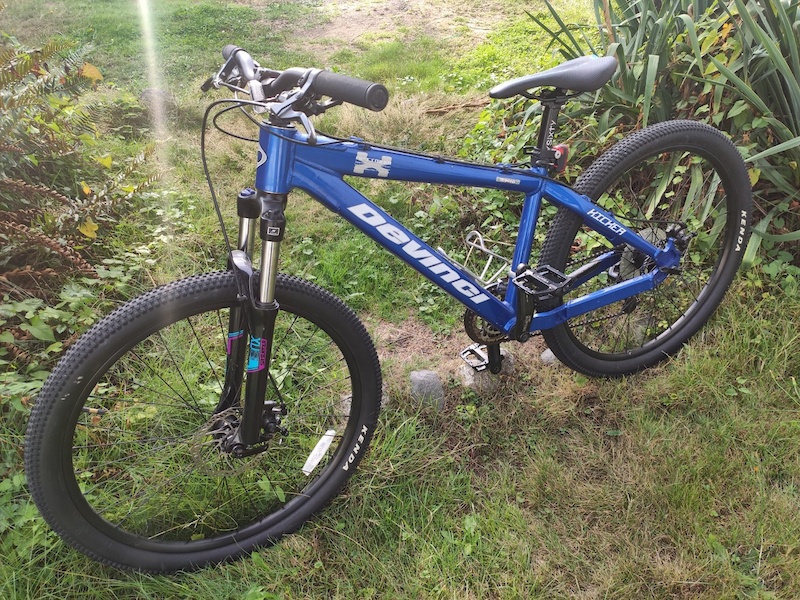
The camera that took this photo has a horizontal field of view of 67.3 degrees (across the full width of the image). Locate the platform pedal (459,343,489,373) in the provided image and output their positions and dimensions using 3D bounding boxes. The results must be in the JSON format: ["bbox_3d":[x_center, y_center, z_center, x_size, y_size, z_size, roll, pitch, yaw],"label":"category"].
[{"bbox_3d":[0.214,0.148,1.576,0.091,0.024,0.094,-25,32,-15],"label":"platform pedal"}]

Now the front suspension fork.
[{"bbox_3d":[-0.280,0.045,1.098,0.085,0.495,0.172,-3,25,-31],"label":"front suspension fork"}]

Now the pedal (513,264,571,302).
[{"bbox_3d":[0.279,-0.029,1.178,0.091,0.024,0.094,-20,31,-18],"label":"pedal"}]

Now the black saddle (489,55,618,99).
[{"bbox_3d":[0.288,-0.420,1.168,0.274,0.066,0.145,-20,31,-18],"label":"black saddle"}]

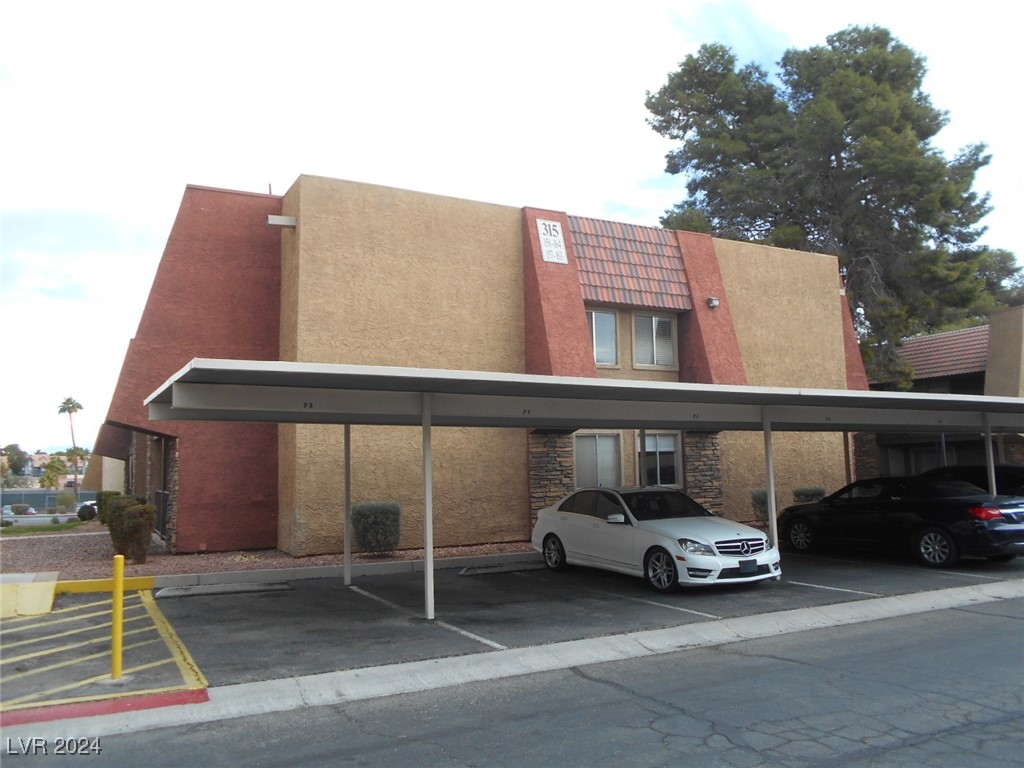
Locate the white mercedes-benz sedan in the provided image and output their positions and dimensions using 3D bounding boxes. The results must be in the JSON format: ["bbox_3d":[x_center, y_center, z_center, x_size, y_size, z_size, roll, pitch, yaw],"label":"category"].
[{"bbox_3d":[2.080,2.385,12.400,1.820,1.445,4.600,3,-7,-29],"label":"white mercedes-benz sedan"}]

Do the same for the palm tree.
[{"bbox_3d":[-54.535,8.338,95.000,3.000,13.500,3.000,2,-7,-27],"label":"palm tree"}]

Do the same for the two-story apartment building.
[{"bbox_3d":[-2.427,1.031,26.780,20.400,7.150,21.600,2,-7,-27],"label":"two-story apartment building"}]

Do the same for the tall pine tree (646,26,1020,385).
[{"bbox_3d":[12.392,-4.606,29.714,13.800,18.400,12.900,2,-7,-27],"label":"tall pine tree"}]

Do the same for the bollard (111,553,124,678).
[{"bbox_3d":[-3.484,2.052,6.828,0.100,1.060,0.100,2,-7,-27],"label":"bollard"}]

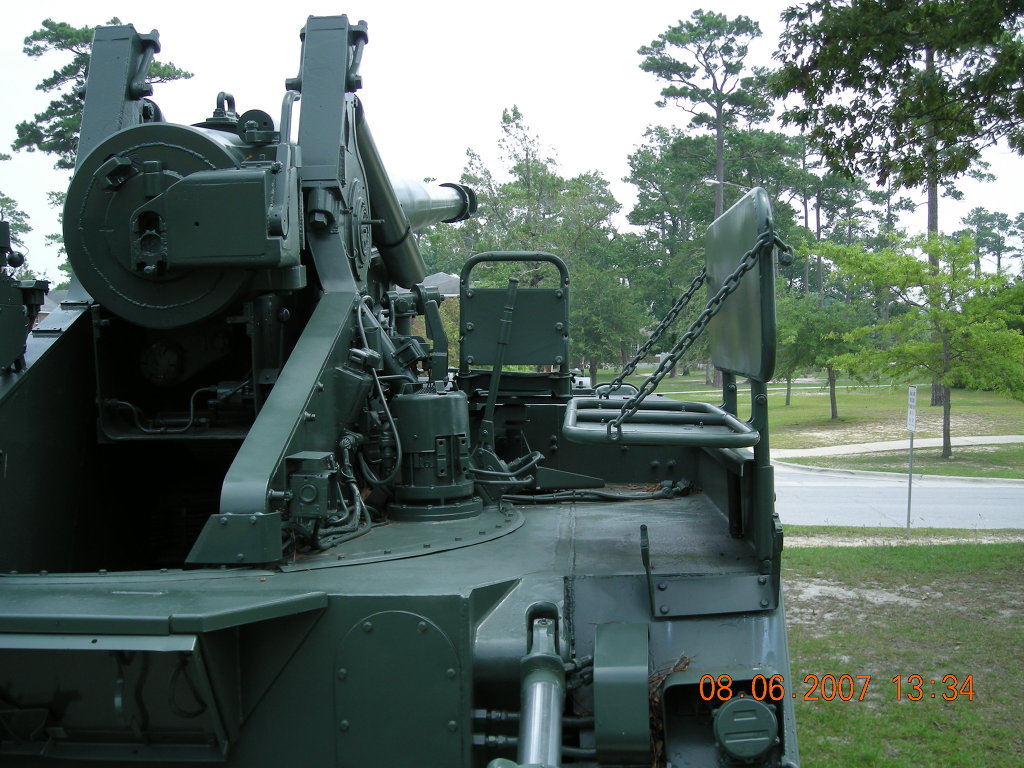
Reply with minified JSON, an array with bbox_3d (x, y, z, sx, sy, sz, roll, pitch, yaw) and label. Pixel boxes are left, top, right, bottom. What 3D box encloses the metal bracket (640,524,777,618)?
[{"bbox_3d":[0.405,0.376,2.630,0.265,0.180,0.105,0,1,-2],"label":"metal bracket"}]

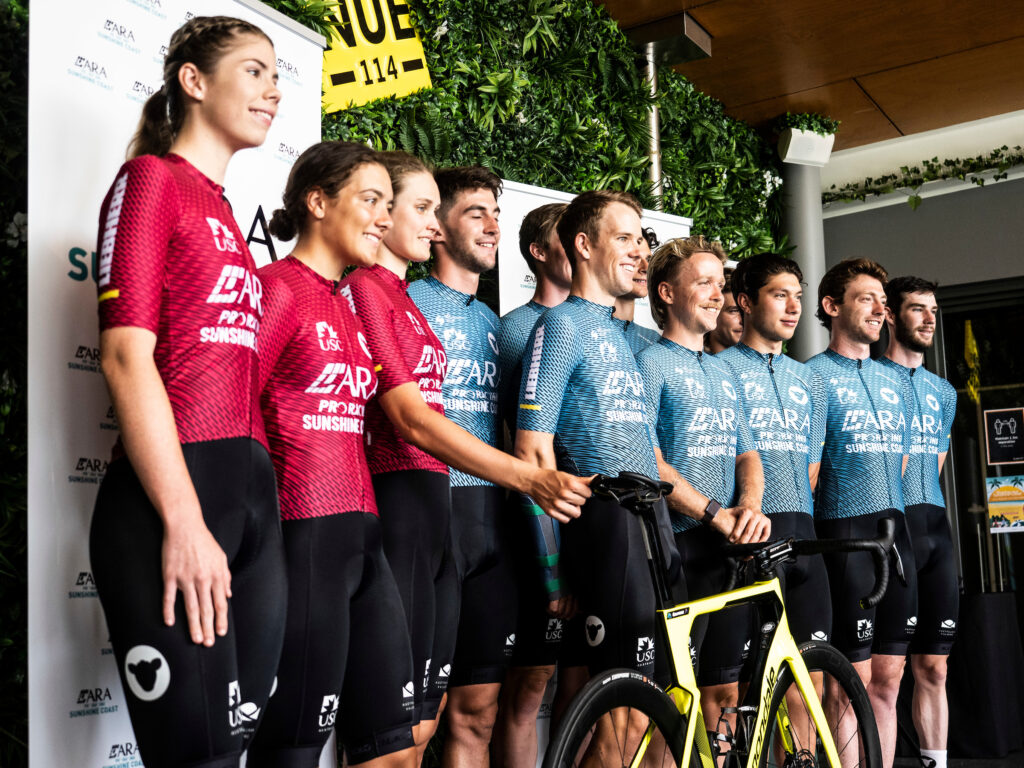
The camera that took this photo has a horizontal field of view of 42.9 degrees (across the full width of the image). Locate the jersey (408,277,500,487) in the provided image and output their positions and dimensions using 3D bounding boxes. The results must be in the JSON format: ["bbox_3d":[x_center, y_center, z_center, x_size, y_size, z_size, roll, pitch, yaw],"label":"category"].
[{"bbox_3d":[-0.153,-0.009,3.143,0.280,0.550,0.460,-9,-12,39],"label":"jersey"}]

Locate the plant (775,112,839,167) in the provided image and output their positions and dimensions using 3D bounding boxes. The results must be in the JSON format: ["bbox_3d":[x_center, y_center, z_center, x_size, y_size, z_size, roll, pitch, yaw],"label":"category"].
[{"bbox_3d":[1.487,-1.232,6.574,0.280,0.250,0.220,2,-10,-22],"label":"plant"}]

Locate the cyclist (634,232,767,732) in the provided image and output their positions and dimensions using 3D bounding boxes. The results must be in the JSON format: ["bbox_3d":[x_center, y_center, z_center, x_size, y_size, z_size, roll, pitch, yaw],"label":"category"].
[{"bbox_3d":[0.519,0.473,3.436,0.490,1.773,0.380,7,-13,-43],"label":"cyclist"}]

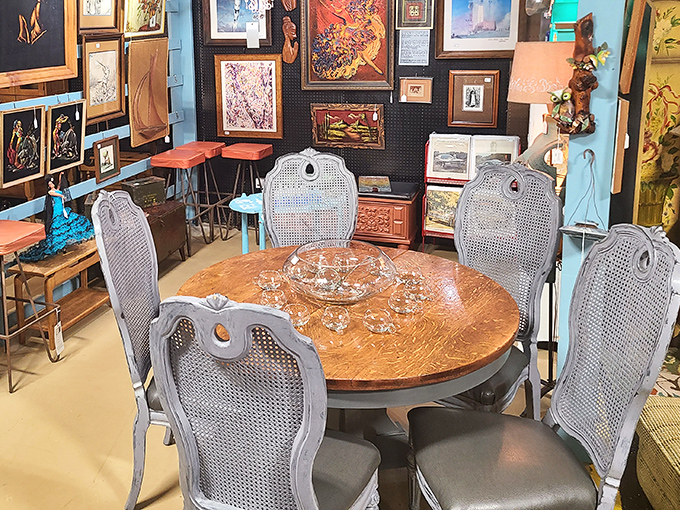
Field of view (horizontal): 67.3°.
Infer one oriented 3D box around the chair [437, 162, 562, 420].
[{"bbox_3d":[0.601,0.247,2.149,0.520,1.090,0.600,15,24,36],"label":"chair"}]

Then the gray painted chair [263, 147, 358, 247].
[{"bbox_3d":[-0.154,0.084,2.568,0.520,1.090,0.600,-1,19,-6],"label":"gray painted chair"}]

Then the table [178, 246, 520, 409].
[{"bbox_3d":[-0.005,0.487,1.943,1.150,0.750,1.150,1,19,0],"label":"table"}]

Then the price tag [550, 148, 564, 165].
[{"bbox_3d":[0.750,-0.338,1.760,0.040,0.053,0.003,6,20,14],"label":"price tag"}]

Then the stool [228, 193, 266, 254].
[{"bbox_3d":[-0.670,-0.200,4.000,0.420,0.470,0.400,1,19,0],"label":"stool"}]

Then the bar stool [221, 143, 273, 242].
[{"bbox_3d":[-0.792,-0.541,4.420,0.360,0.800,0.360,4,19,9],"label":"bar stool"}]

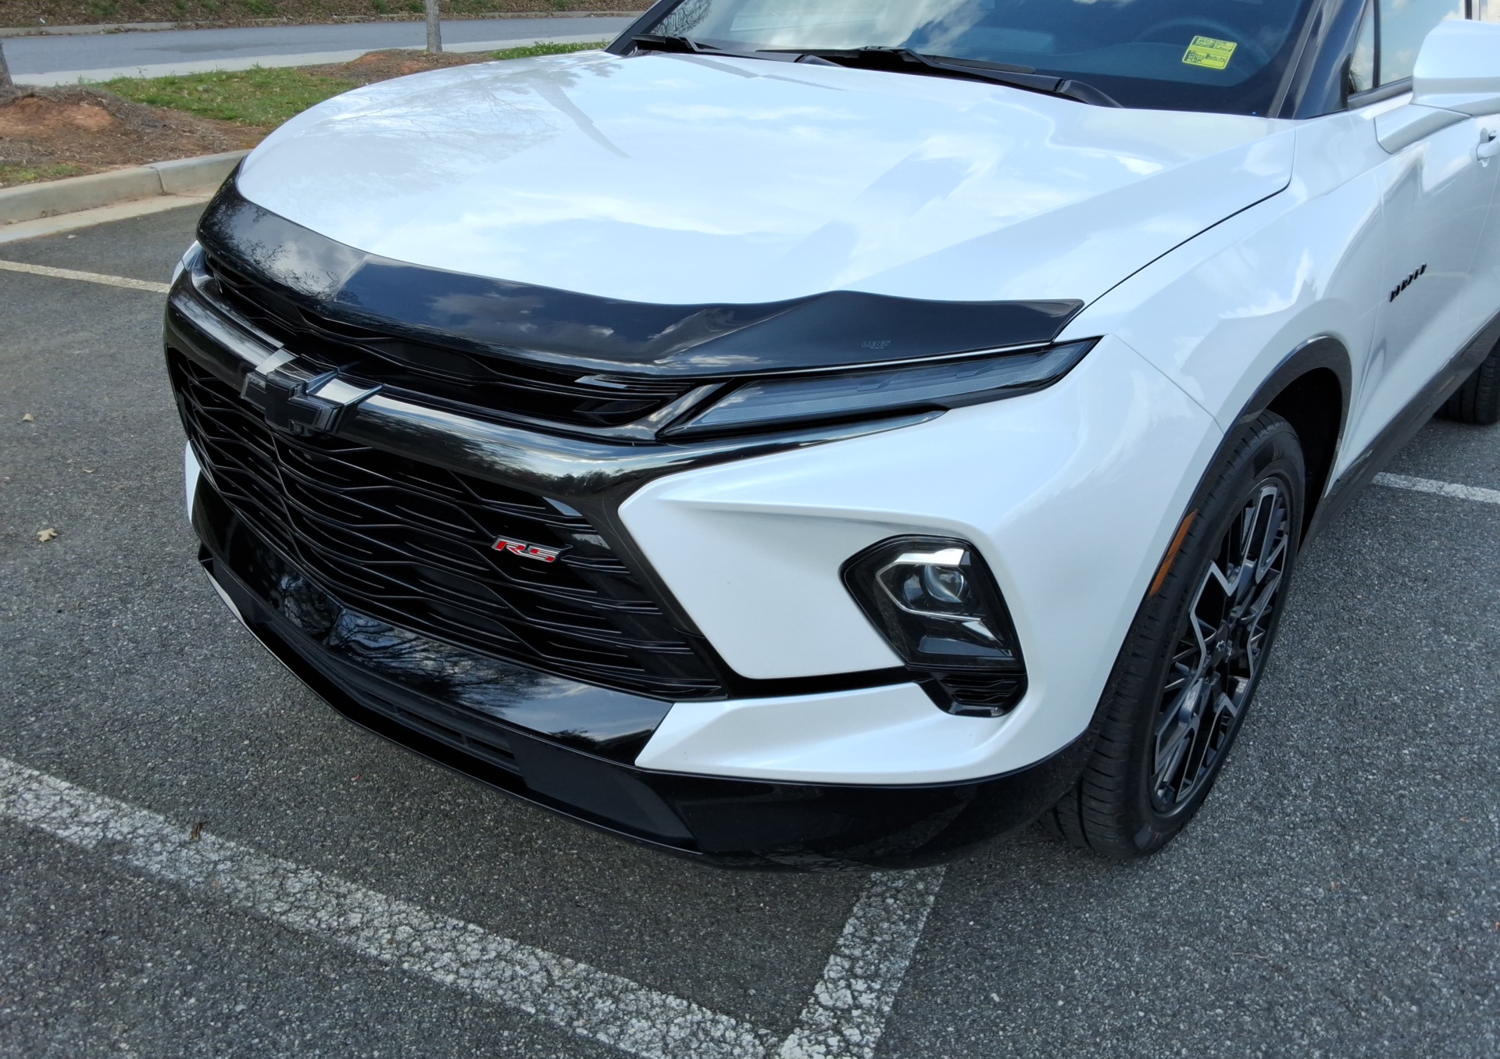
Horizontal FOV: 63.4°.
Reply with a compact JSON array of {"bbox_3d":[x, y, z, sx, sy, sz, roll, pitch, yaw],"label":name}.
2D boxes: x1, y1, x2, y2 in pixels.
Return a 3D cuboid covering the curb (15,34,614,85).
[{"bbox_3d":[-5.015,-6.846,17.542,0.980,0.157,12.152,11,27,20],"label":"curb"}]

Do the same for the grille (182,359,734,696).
[{"bbox_3d":[-0.527,-0.040,1.697,1.166,0.294,0.167,20,31,34],"label":"grille"}]

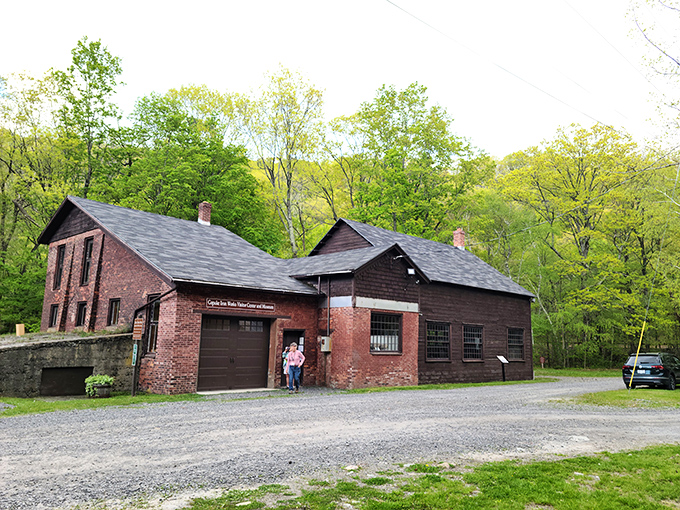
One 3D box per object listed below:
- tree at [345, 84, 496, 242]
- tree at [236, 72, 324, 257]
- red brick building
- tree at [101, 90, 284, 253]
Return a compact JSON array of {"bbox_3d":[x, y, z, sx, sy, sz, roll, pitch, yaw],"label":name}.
[{"bbox_3d":[5.965,-2.770,40.944,10.920,21.440,10.380,2,-9,0],"label":"tree"},{"bbox_3d":[-4.625,-3.813,41.058,6.660,21.930,6.330,2,-9,0],"label":"tree"},{"bbox_3d":[-1.899,1.819,28.021,20.460,8.440,15.530,10,-12,-44],"label":"red brick building"},{"bbox_3d":[-10.397,-2.816,37.840,12.820,18.040,12.180,2,-9,0],"label":"tree"}]

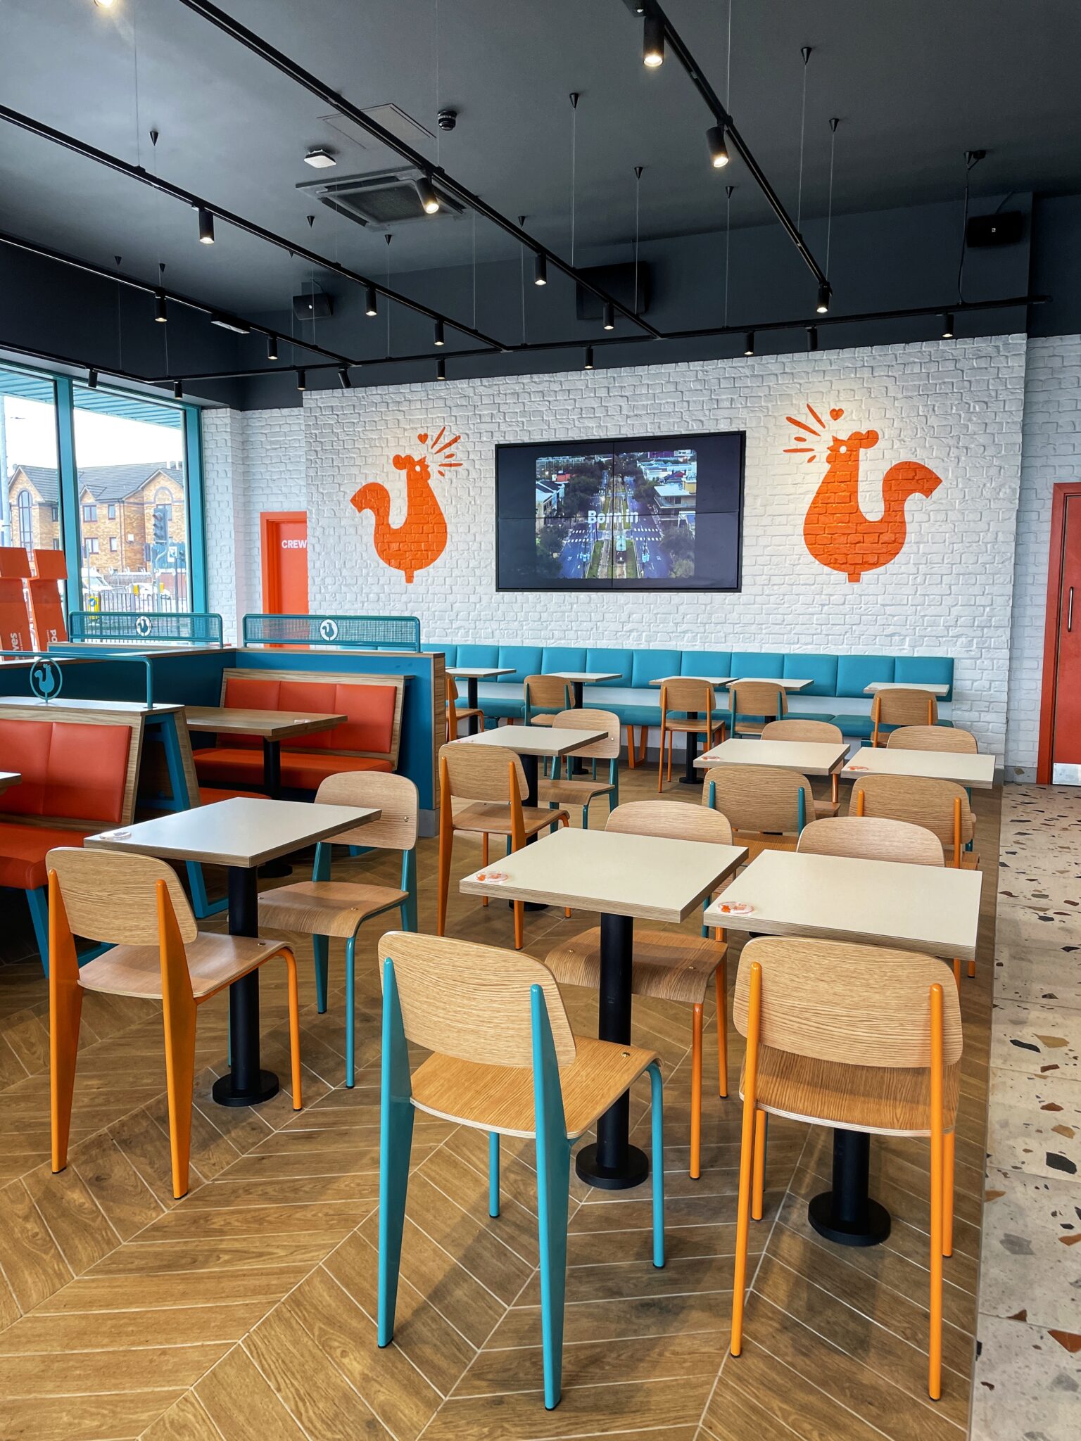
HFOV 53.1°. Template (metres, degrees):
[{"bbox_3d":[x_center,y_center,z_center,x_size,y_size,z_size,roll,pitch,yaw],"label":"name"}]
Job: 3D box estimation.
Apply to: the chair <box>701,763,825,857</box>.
[{"bbox_3d":[0.804,0.530,3.889,0.418,0.802,0.491,3,7,20],"label":"chair"}]

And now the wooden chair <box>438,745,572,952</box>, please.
[{"bbox_3d":[-0.150,0.461,4.447,0.418,0.802,0.491,3,7,24],"label":"wooden chair"}]

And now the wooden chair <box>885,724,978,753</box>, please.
[{"bbox_3d":[1.640,0.452,4.588,0.418,0.802,0.491,3,7,21],"label":"wooden chair"}]

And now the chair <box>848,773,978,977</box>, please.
[{"bbox_3d":[1.290,0.558,3.751,0.415,0.790,0.495,3,7,25],"label":"chair"}]

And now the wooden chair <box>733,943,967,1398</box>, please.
[{"bbox_3d":[0.591,0.747,2.092,0.415,0.790,0.495,3,7,19],"label":"wooden chair"}]

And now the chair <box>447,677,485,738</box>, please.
[{"bbox_3d":[-0.736,-0.016,8.607,0.415,0.790,0.495,4,8,29],"label":"chair"}]

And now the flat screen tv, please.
[{"bbox_3d":[0.614,-1.655,8.792,2.113,1.227,0.090,3,7,23],"label":"flat screen tv"}]

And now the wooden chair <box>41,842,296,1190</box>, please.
[{"bbox_3d":[-0.919,0.667,2.709,0.415,0.790,0.495,3,7,19],"label":"wooden chair"}]

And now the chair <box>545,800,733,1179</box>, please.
[{"bbox_3d":[0.268,0.655,2.797,0.418,0.802,0.491,3,7,21],"label":"chair"}]

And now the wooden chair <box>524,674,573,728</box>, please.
[{"bbox_3d":[0.136,0.057,7.939,0.418,0.802,0.491,3,7,22],"label":"wooden chair"}]

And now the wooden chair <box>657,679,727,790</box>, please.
[{"bbox_3d":[1.079,0.096,7.723,0.415,0.790,0.495,2,7,18],"label":"wooden chair"}]

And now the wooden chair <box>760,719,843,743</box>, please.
[{"bbox_3d":[1.126,0.429,4.767,0.418,0.802,0.491,2,7,17],"label":"wooden chair"}]

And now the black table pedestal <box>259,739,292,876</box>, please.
[{"bbox_3d":[-1.307,0.399,5.307,0.175,0.720,0.175,3,7,23],"label":"black table pedestal"}]

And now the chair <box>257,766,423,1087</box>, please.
[{"bbox_3d":[-0.633,0.597,3.263,0.418,0.802,0.491,3,7,20],"label":"chair"}]

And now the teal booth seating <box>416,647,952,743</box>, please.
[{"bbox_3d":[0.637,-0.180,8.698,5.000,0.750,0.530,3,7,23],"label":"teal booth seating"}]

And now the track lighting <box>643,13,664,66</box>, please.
[{"bbox_3d":[0.350,-2.115,3.358,0.065,0.142,0.065,0,7,0],"label":"track lighting"}]

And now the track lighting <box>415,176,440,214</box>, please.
[{"bbox_3d":[-0.490,-2.278,4.700,0.064,0.155,0.064,-26,-12,39],"label":"track lighting"}]

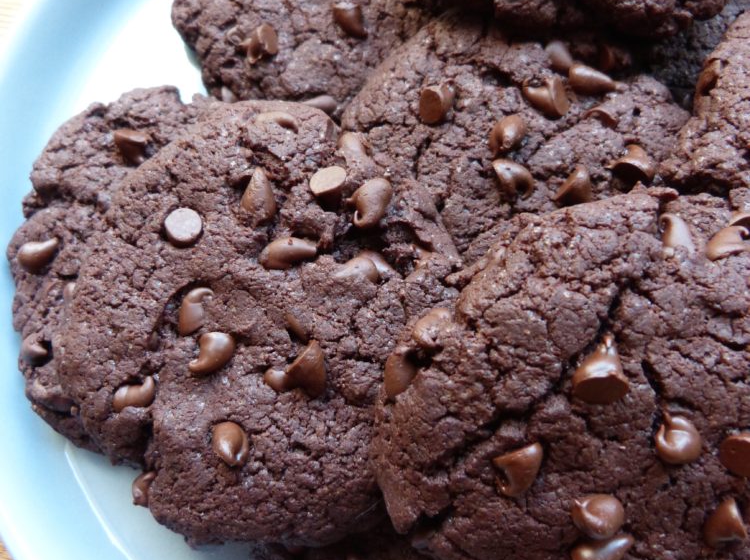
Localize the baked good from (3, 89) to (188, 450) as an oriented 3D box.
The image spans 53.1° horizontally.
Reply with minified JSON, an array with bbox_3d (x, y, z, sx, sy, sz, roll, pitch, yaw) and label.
[{"bbox_3d":[-0.042,-0.004,0.186,0.091,0.017,0.091,0,72,-1],"label":"baked good"}]

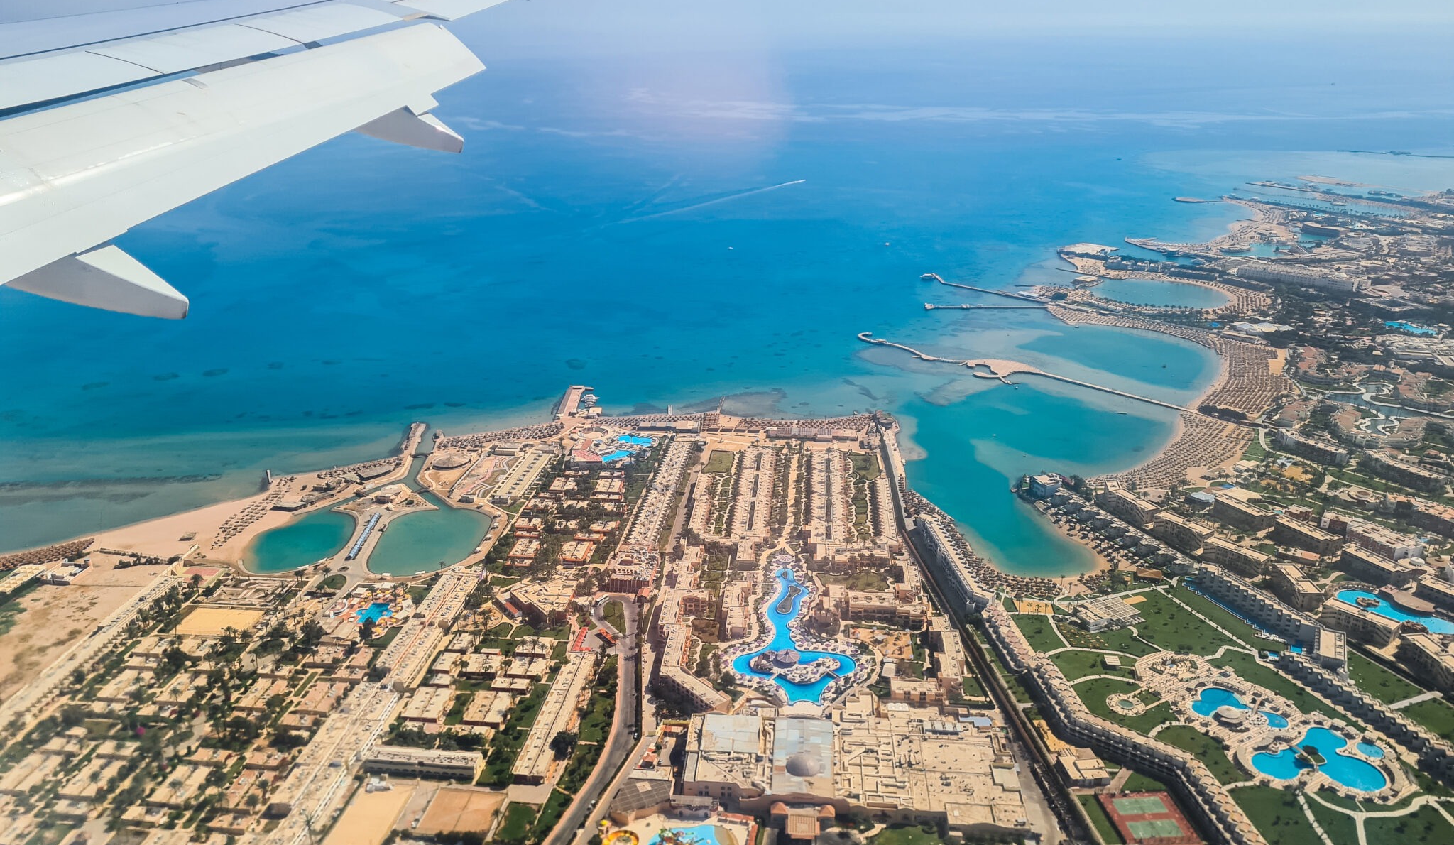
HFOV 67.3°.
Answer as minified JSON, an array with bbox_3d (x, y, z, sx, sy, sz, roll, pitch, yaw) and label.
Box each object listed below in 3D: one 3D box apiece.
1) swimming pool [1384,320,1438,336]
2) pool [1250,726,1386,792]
[{"bbox_3d":[828.819,-113.561,1328.888,37.680,2.000,64.840,-5,21,-13],"label":"swimming pool"},{"bbox_3d":[308.790,178.730,563.338,65.000,2.000,49.300,-12,23,-27],"label":"pool"}]

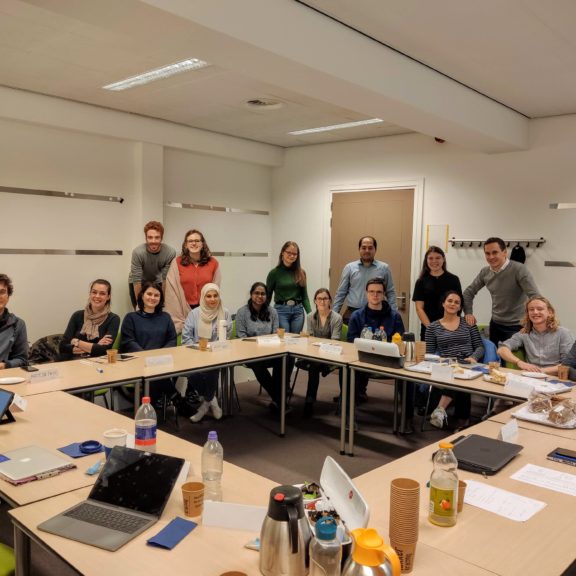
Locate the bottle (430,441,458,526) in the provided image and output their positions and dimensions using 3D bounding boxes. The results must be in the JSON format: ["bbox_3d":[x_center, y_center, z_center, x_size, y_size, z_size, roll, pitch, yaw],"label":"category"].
[{"bbox_3d":[0.520,0.648,1.914,0.091,0.260,0.091,6,6,43],"label":"bottle"}]

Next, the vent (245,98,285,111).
[{"bbox_3d":[-0.207,-1.599,5.063,0.360,0.060,0.360,2,4,0],"label":"vent"}]

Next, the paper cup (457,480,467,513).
[{"bbox_3d":[0.580,0.728,2.007,0.078,0.090,0.078,2,4,0],"label":"paper cup"}]

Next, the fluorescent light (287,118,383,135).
[{"bbox_3d":[0.478,-1.691,6.013,1.210,0.060,0.150,5,6,41],"label":"fluorescent light"}]

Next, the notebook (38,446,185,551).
[{"bbox_3d":[-0.561,0.669,1.870,0.304,0.163,0.350,3,5,24],"label":"notebook"}]

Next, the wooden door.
[{"bbox_3d":[0.916,0.038,6.628,1.112,2.276,0.060,5,6,41],"label":"wooden door"}]

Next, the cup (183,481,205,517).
[{"bbox_3d":[-0.314,0.708,1.924,0.078,0.091,0.078,2,4,0],"label":"cup"}]

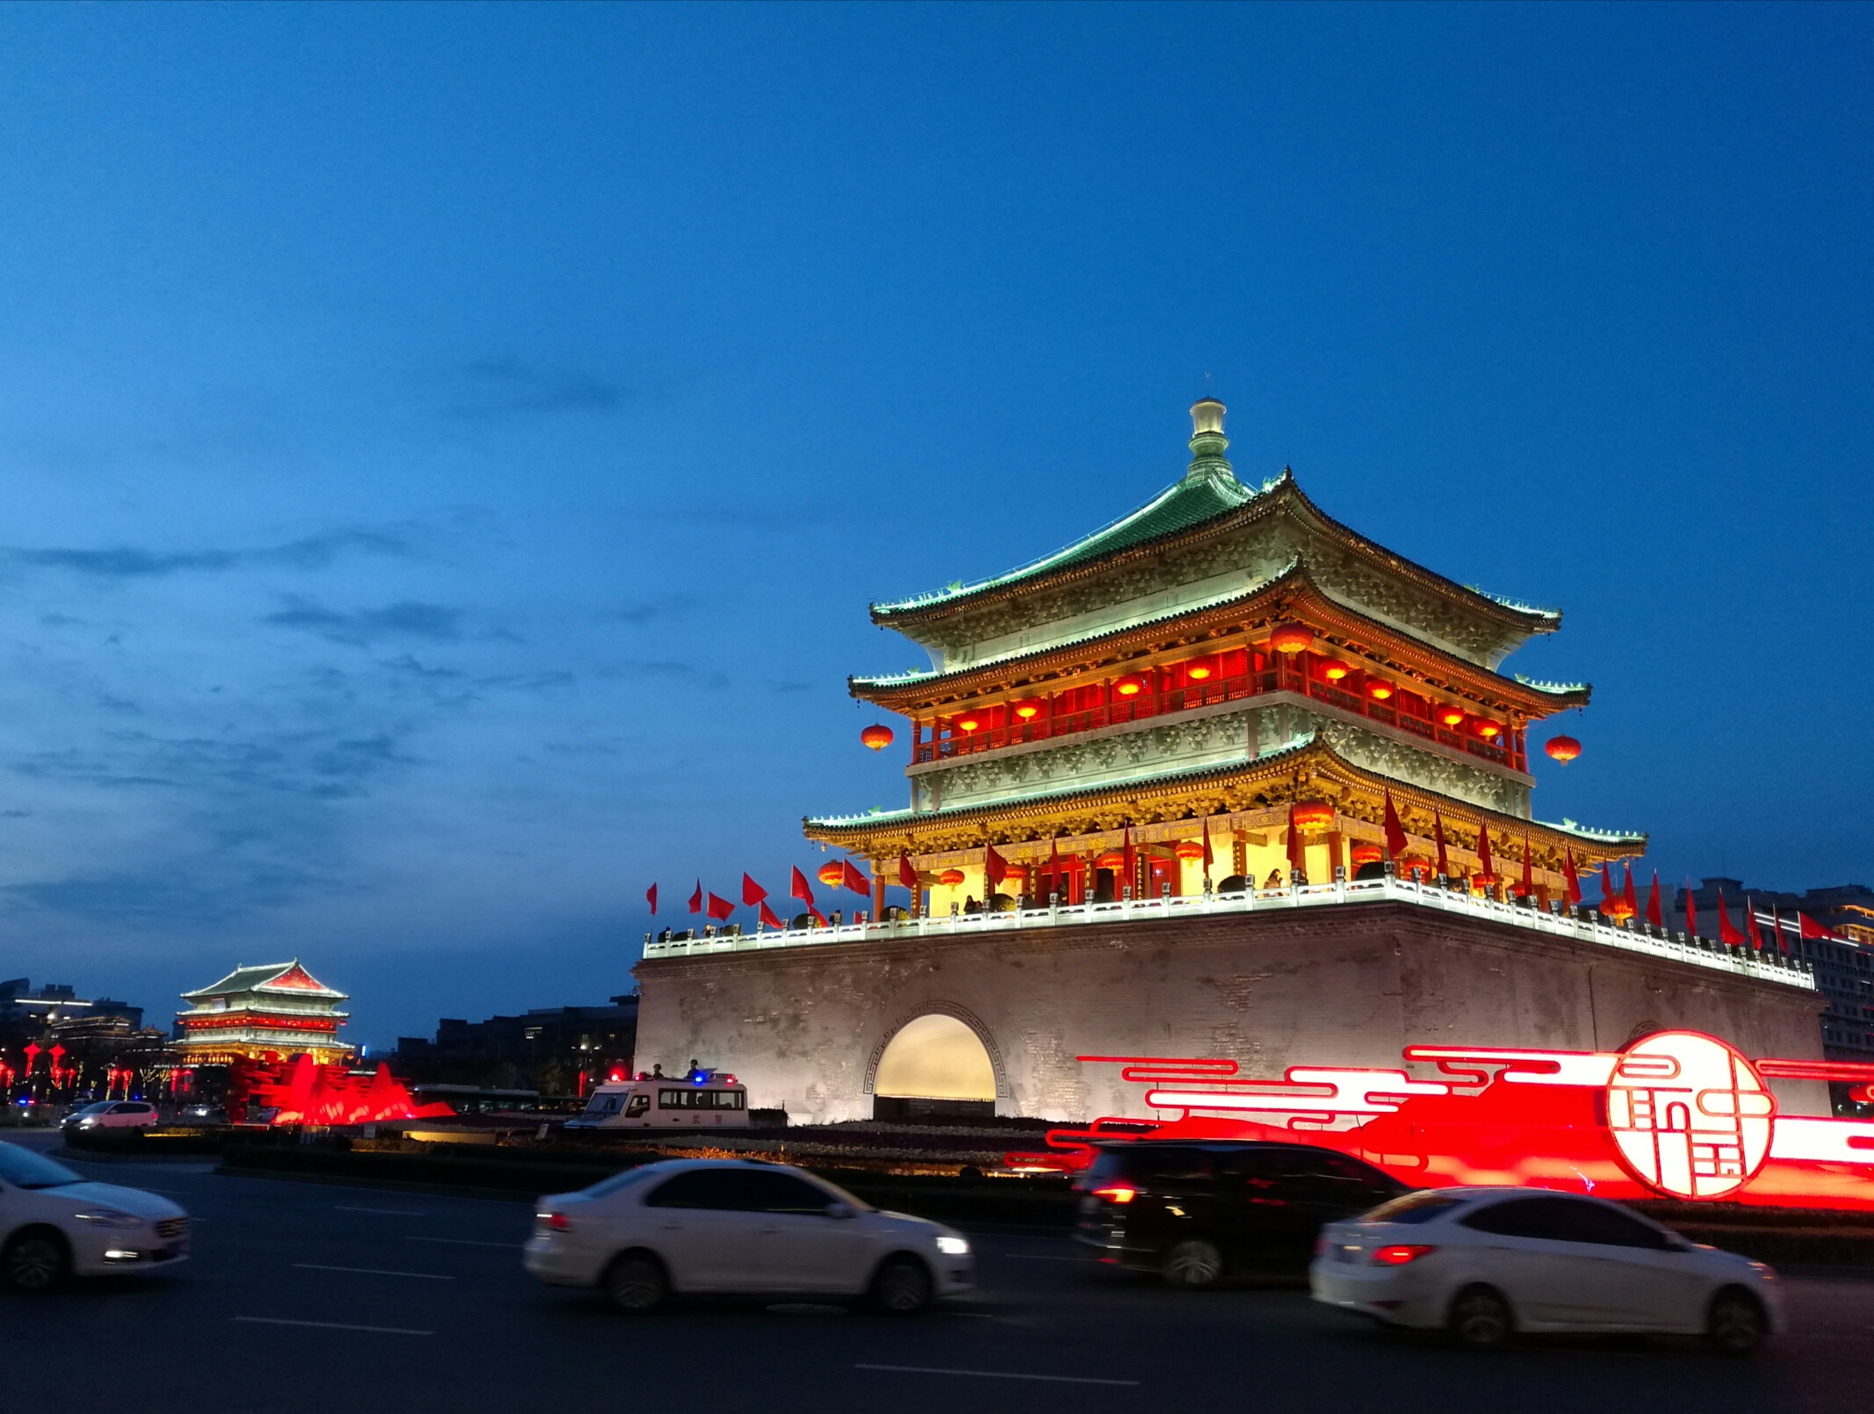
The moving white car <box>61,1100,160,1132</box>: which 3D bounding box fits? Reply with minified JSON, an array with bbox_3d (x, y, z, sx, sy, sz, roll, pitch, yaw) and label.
[{"bbox_3d":[-41.008,20.375,72.818,1.820,1.620,4.600,-3,-15,14],"label":"moving white car"}]

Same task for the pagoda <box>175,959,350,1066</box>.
[{"bbox_3d":[-164.392,78.431,358.611,35.500,32.000,50.500,15,-20,-42],"label":"pagoda"}]

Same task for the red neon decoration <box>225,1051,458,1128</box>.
[{"bbox_3d":[-23.282,15.369,58.883,2.200,2.900,17.000,1,-15,0],"label":"red neon decoration"}]

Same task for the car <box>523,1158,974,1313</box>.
[{"bbox_3d":[-1.907,5.570,15.526,4.520,1.470,1.740,4,-15,-9],"label":"car"}]

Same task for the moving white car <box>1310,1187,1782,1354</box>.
[{"bbox_3d":[6.017,5.535,14.655,4.420,1.460,1.720,4,-15,-8],"label":"moving white car"}]

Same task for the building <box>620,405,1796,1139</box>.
[{"bbox_3d":[12.743,2.491,66.088,36.500,36.000,36.500,15,-20,-42],"label":"building"}]

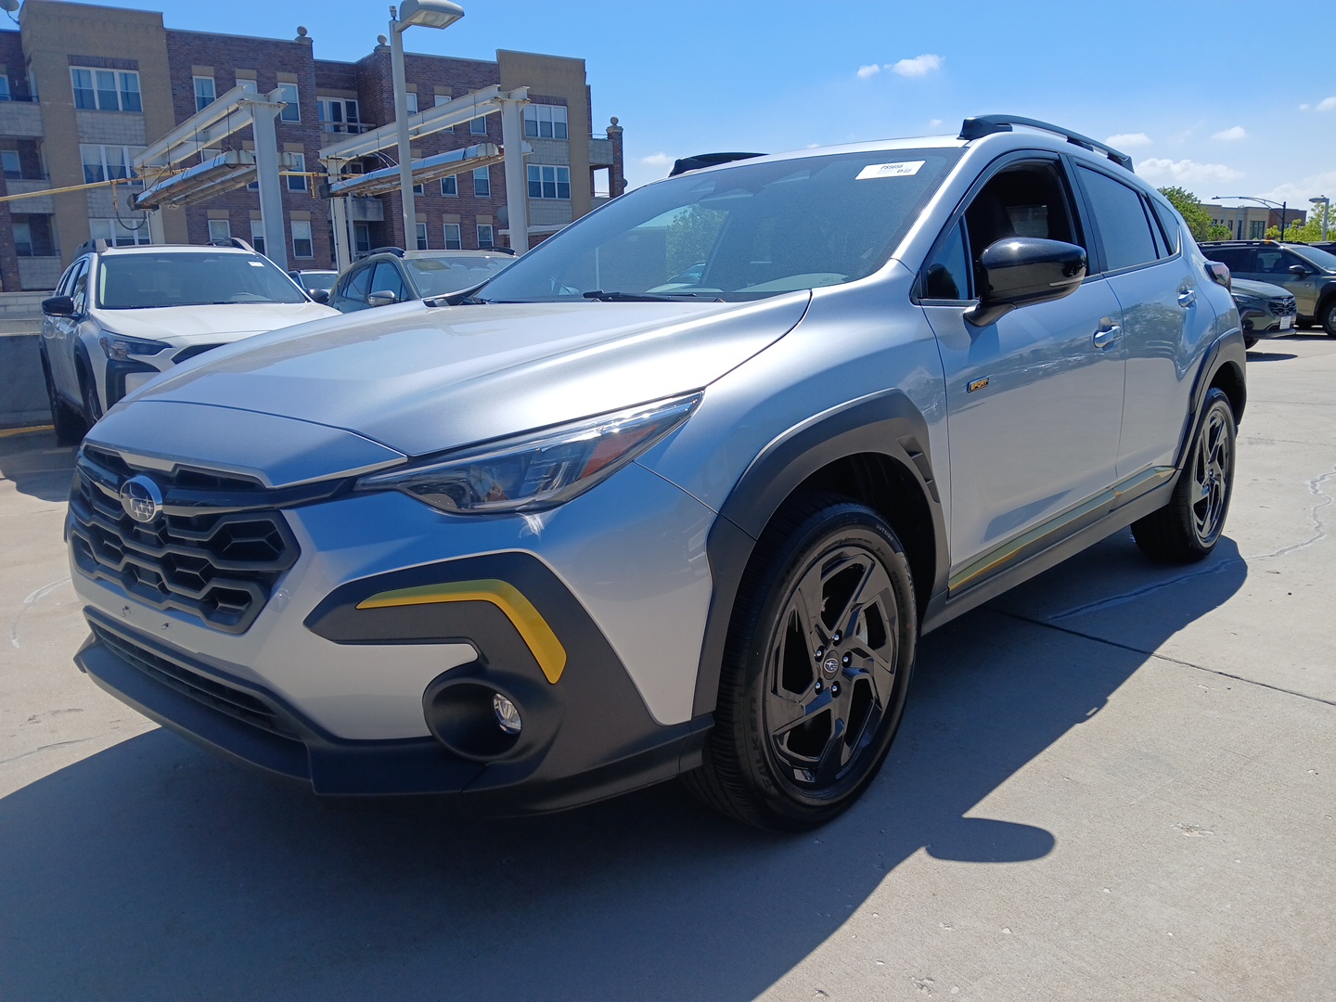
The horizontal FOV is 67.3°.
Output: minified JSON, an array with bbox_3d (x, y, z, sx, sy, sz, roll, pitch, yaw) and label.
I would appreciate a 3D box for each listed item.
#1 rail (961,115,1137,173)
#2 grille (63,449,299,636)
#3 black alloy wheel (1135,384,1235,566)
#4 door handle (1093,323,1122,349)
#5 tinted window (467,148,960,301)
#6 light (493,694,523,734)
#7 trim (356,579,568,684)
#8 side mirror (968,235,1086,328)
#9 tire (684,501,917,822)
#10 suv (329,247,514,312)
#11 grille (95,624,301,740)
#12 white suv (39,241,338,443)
[{"bbox_3d":[1.314,-1.197,3.364,0.055,0.105,1.470,8,15,42],"label":"rail"},{"bbox_3d":[-0.930,0.054,1.881,1.030,0.320,0.150,8,15,42],"label":"grille"},{"bbox_3d":[2.076,-0.123,4.021,0.235,0.700,0.700,8,15,42],"label":"black alloy wheel"},{"bbox_3d":[1.277,-0.481,2.913,0.050,0.050,0.195,8,21,41],"label":"door handle"},{"bbox_3d":[0.145,-0.794,2.946,1.420,0.110,0.910,8,44,42],"label":"tinted window"},{"bbox_3d":[-0.262,0.356,1.667,0.080,0.080,0.050,6,14,36],"label":"light"},{"bbox_3d":[-0.310,0.190,1.486,0.325,0.172,0.085,-1,11,5],"label":"trim"},{"bbox_3d":[0.819,-0.506,2.315,0.220,0.200,0.215,8,14,41],"label":"side mirror"},{"bbox_3d":[0.278,0.316,2.097,0.235,0.700,0.700,7,14,40],"label":"tire"},{"bbox_3d":[-1.947,-1.585,9.454,1.810,1.600,4.480,-9,13,-33],"label":"suv"},{"bbox_3d":[-0.910,0.307,1.879,0.890,0.085,0.075,8,14,41],"label":"grille"},{"bbox_3d":[-3.995,-1.292,8.303,1.880,1.680,4.870,-9,13,-35],"label":"white suv"}]

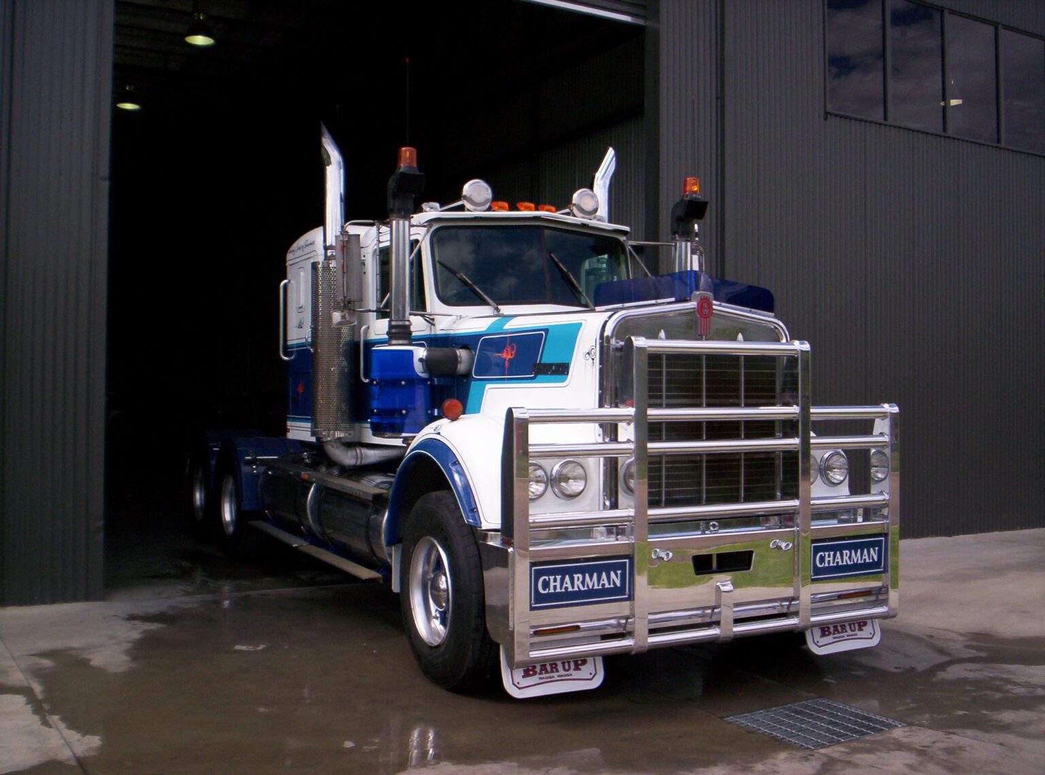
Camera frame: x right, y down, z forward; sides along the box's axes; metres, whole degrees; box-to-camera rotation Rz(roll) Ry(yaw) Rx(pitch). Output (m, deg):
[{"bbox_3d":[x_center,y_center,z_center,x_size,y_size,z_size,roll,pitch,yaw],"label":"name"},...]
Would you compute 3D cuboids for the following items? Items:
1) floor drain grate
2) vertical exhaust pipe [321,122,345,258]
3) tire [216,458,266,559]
[{"bbox_3d":[1.425,1.635,5.420,0.650,0.030,0.560,0,0,-31],"label":"floor drain grate"},{"bbox_3d":[-1.366,-1.417,8.007,0.175,0.969,0.130,0,-1,-25],"label":"vertical exhaust pipe"},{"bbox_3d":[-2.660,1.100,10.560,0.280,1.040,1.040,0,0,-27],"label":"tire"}]

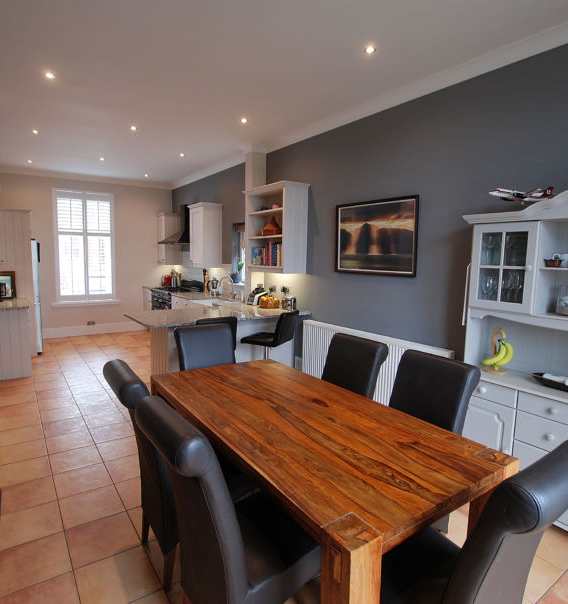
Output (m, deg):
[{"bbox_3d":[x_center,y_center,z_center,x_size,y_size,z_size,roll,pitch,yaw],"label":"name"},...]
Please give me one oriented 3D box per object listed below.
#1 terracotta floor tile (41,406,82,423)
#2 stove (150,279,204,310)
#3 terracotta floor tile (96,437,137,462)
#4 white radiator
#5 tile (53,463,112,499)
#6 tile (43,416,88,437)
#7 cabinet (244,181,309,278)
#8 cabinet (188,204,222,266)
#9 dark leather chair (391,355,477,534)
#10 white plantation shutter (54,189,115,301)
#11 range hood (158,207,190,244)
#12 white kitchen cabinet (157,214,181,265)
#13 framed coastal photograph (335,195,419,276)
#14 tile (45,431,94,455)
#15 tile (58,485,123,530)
[{"bbox_3d":[-2.256,1.142,3.805,0.335,0.010,0.335,-2,7,-36],"label":"terracotta floor tile"},{"bbox_3d":[-2.047,0.266,7.102,0.620,0.920,1.030,-2,8,-36],"label":"stove"},{"bbox_3d":[-1.372,1.242,3.185,0.335,0.010,0.335,-2,7,-36],"label":"terracotta floor tile"},{"bbox_3d":[0.802,0.664,3.819,0.090,0.703,1.875,-4,8,-36],"label":"white radiator"},{"bbox_3d":[-1.405,1.250,2.634,0.331,0.012,0.331,-4,8,-36],"label":"tile"},{"bbox_3d":[-1.998,1.145,3.443,0.331,0.012,0.331,-4,8,-36],"label":"tile"},{"bbox_3d":[-0.128,-0.896,4.740,0.355,1.045,0.900,-4,8,-36],"label":"cabinet"},{"bbox_3d":[-1.350,-1.114,6.412,0.350,1.050,0.595,-4,8,-36],"label":"cabinet"},{"bbox_3d":[0.666,0.851,2.076,0.620,1.040,0.440,-2,8,-36],"label":"dark leather chair"},{"bbox_3d":[-3.698,-1.018,7.047,0.990,2.030,0.060,-2,8,-36],"label":"white plantation shutter"},{"bbox_3d":[-1.949,-1.434,7.081,0.500,0.730,1.090,-4,8,-36],"label":"range hood"},{"bbox_3d":[-2.400,-1.296,7.835,0.360,1.035,0.520,-4,8,-36],"label":"white kitchen cabinet"},{"bbox_3d":[0.919,-0.663,3.899,0.030,0.748,1.072,-2,7,-36],"label":"framed coastal photograph"},{"bbox_3d":[-1.787,1.171,3.144,0.326,0.010,0.326,-2,8,-36],"label":"tile"},{"bbox_3d":[-1.202,1.279,2.352,0.326,0.010,0.326,-2,8,-36],"label":"tile"}]

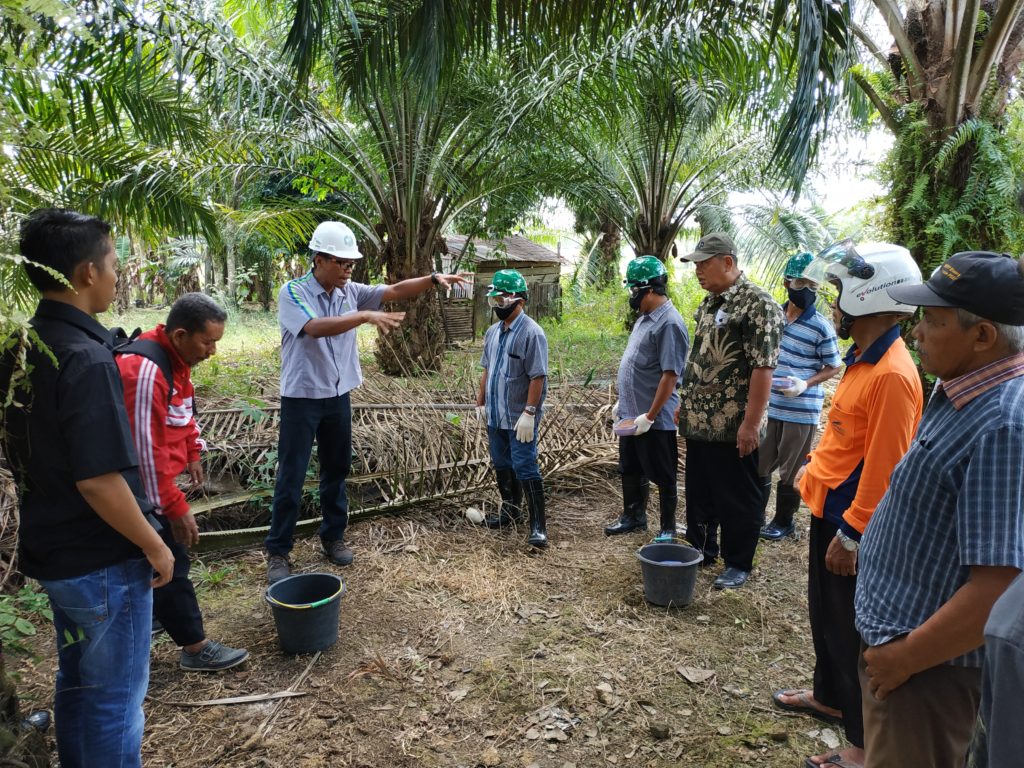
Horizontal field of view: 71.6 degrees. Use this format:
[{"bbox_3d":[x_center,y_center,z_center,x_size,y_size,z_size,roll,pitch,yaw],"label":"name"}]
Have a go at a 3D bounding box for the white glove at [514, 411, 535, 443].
[{"bbox_3d":[0.069,0.244,4.080,0.110,0.185,0.060,-1,7,-9],"label":"white glove"}]

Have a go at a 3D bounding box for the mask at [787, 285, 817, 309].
[{"bbox_3d":[1.662,-0.496,4.070,0.155,0.125,0.100,1,13,8],"label":"mask"}]

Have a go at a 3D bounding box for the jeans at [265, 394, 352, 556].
[{"bbox_3d":[-1.034,0.441,3.660,0.460,0.890,0.290,-5,9,-32],"label":"jeans"}]

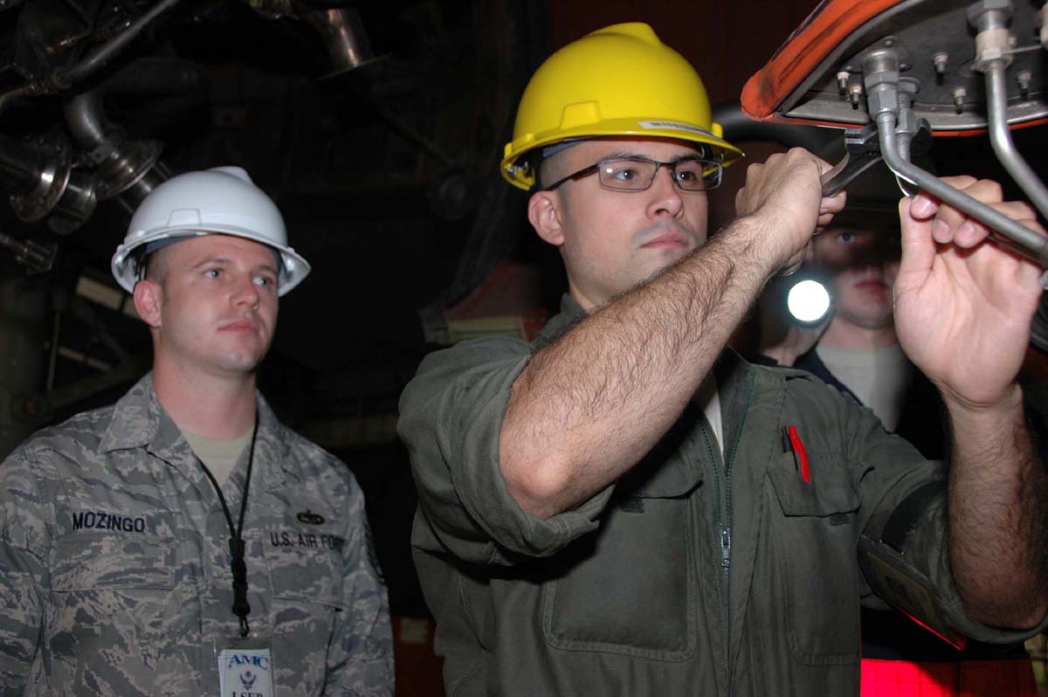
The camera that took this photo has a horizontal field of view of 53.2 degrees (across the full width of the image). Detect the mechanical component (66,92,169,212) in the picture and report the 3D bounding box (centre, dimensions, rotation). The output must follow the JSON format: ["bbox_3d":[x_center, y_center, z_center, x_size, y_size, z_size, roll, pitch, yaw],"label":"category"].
[{"bbox_3d":[-0.801,-0.387,2.050,0.200,0.230,0.200,2,3,30],"label":"mechanical component"}]

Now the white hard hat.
[{"bbox_3d":[-0.398,-0.159,1.345,0.280,0.168,0.226,-19,-25,36],"label":"white hard hat"}]

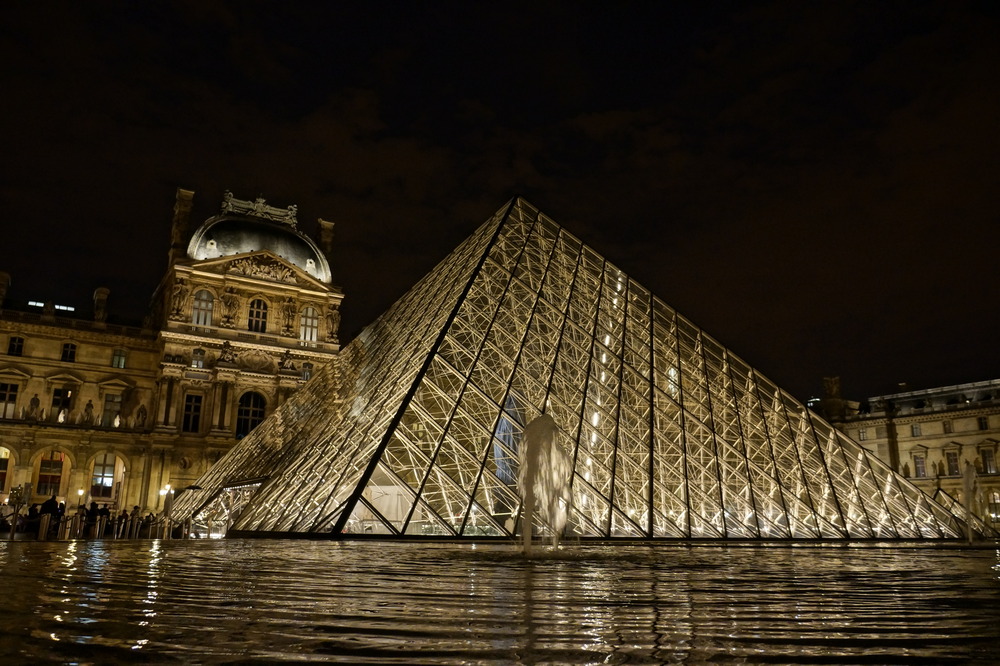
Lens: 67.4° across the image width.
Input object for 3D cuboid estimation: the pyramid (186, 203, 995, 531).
[{"bbox_3d":[0.964,1.347,46.721,35.100,21.600,35.100,10,-17,-31],"label":"pyramid"}]

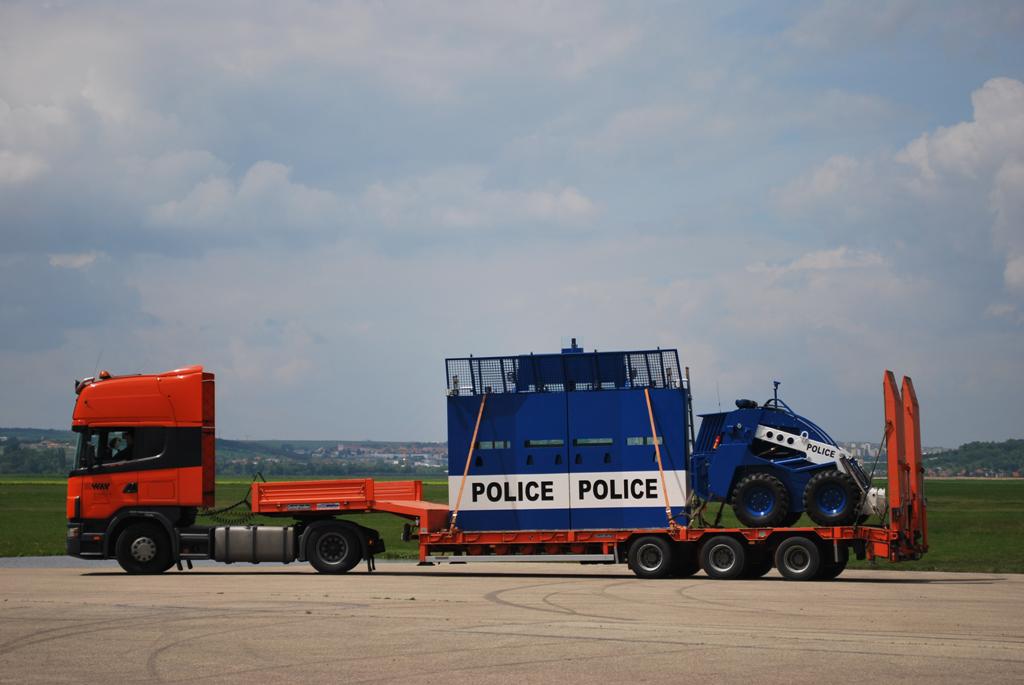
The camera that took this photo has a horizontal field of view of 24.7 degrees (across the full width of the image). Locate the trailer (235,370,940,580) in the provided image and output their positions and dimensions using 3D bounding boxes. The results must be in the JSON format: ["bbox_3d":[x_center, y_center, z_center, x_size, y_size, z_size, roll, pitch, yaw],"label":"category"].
[{"bbox_3d":[1.384,2.532,44.418,12.700,3.750,2.600,-1,-3,18],"label":"trailer"}]

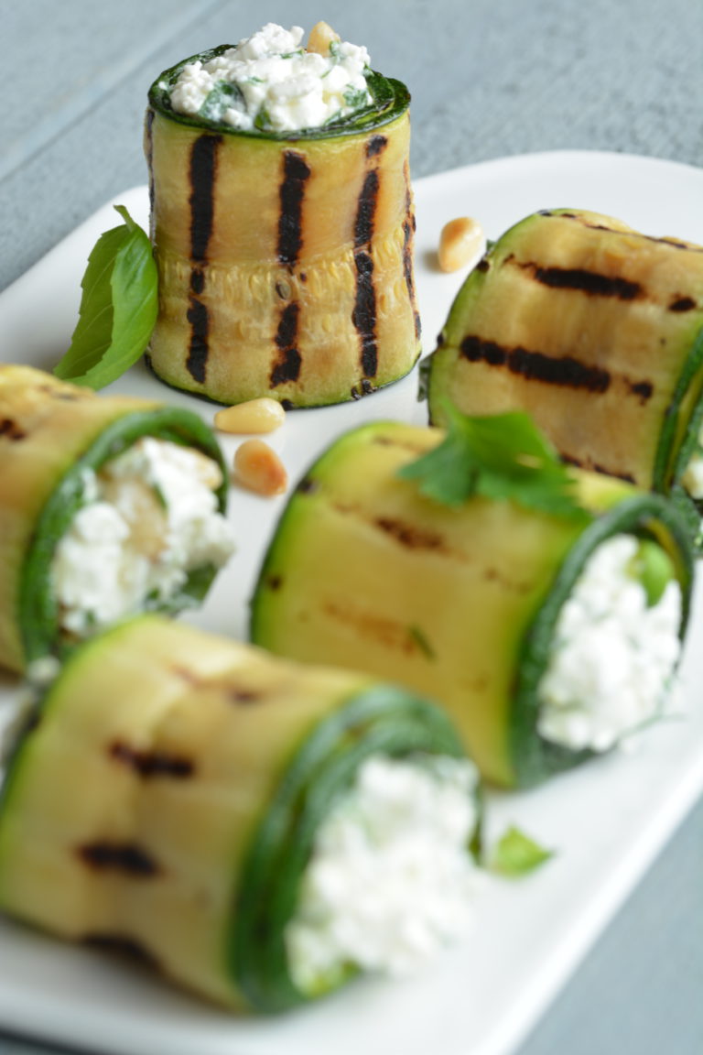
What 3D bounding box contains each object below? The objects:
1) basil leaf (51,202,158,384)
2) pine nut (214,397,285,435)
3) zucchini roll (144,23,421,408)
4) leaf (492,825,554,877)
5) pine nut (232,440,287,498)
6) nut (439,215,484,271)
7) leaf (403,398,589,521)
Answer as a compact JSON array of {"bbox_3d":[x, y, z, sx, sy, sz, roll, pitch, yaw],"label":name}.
[{"bbox_3d":[-0.041,-0.038,0.758,0.015,0.029,0.011,16,25,3],"label":"basil leaf"},{"bbox_3d":[-0.016,-0.018,0.742,0.012,0.006,0.006,3,26,7],"label":"pine nut"},{"bbox_3d":[-0.012,-0.054,0.759,0.046,0.055,0.046,0,26,0],"label":"zucchini roll"},{"bbox_3d":[0.023,0.043,0.615,0.009,0.004,0.009,8,27,18],"label":"leaf"},{"bbox_3d":[-0.014,-0.009,0.723,0.006,0.006,0.012,-16,29,-28],"label":"pine nut"},{"bbox_3d":[0.019,-0.050,0.806,0.007,0.006,0.012,10,27,21],"label":"nut"},{"bbox_3d":[0.019,-0.009,0.624,0.023,0.009,0.016,21,33,37],"label":"leaf"}]

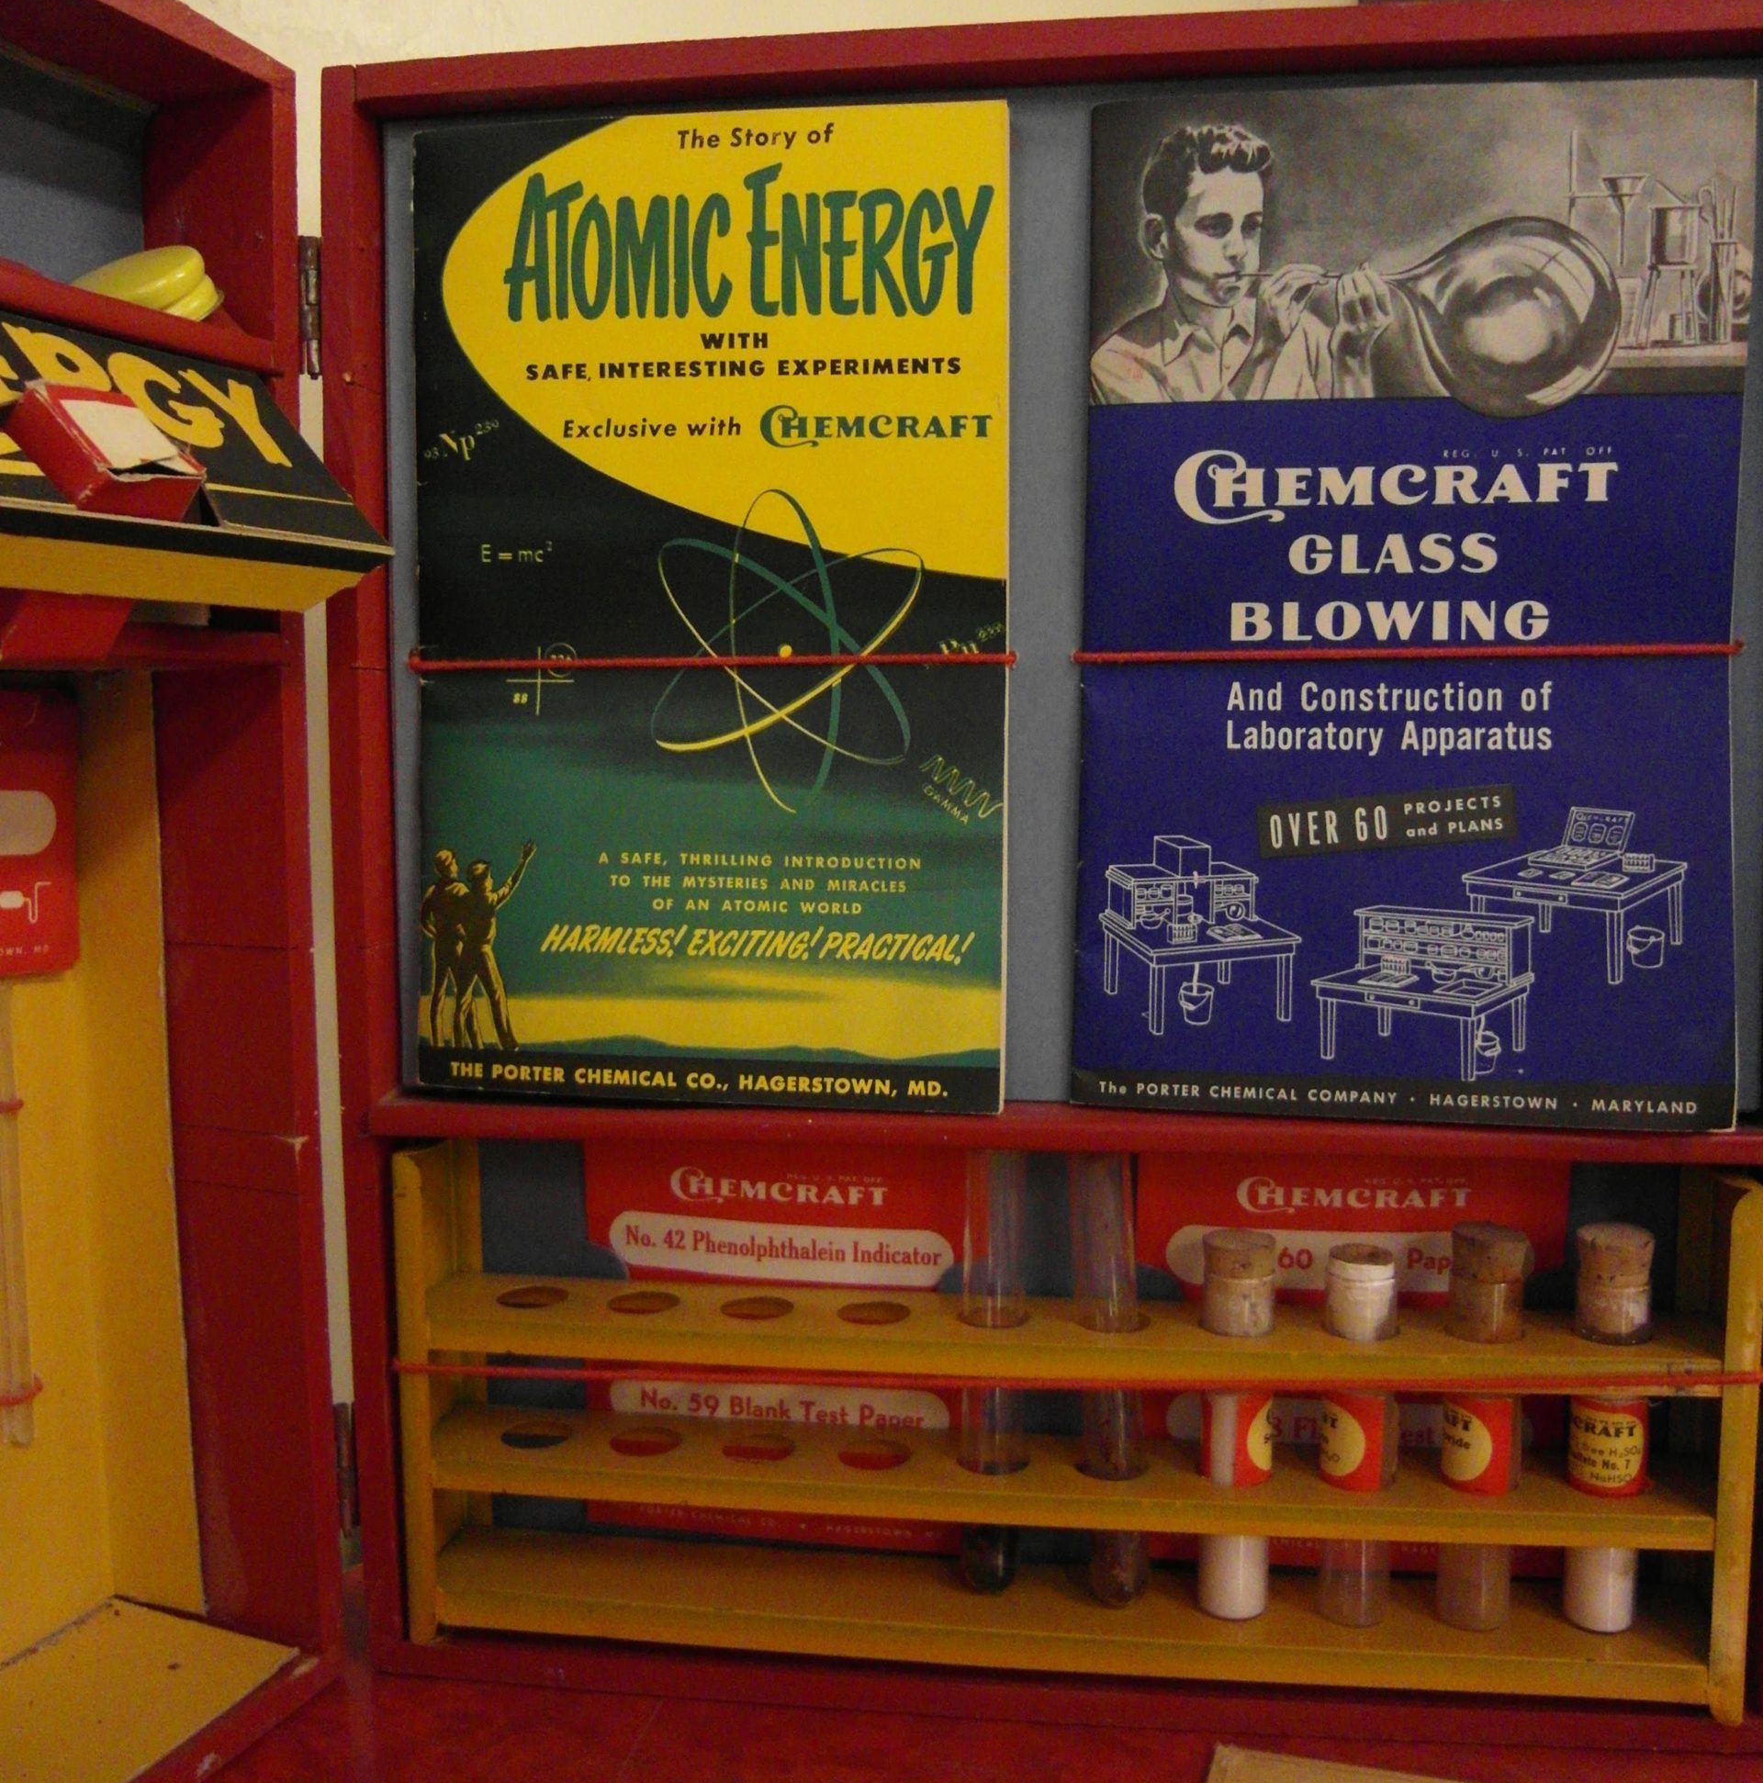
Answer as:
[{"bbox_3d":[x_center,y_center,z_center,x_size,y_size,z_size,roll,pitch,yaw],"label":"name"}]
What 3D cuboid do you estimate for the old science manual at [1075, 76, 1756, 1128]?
[{"bbox_3d":[0.110,-0.060,0.345,0.135,0.214,0.005,1,2,8],"label":"old science manual"}]

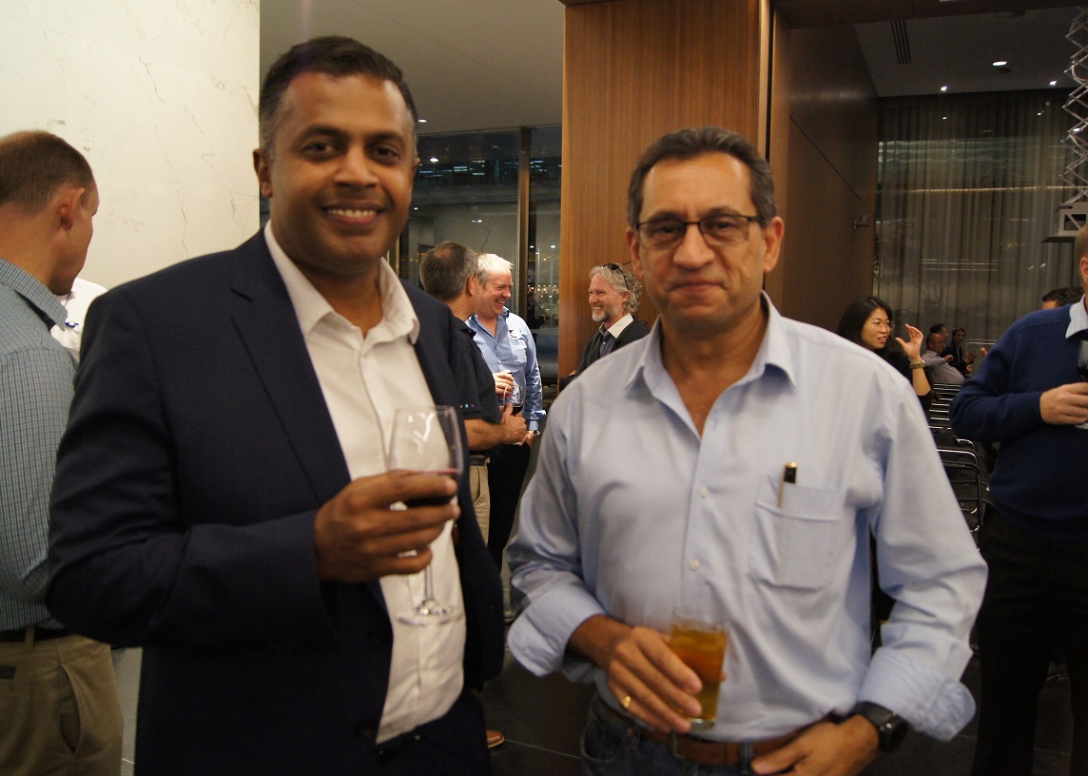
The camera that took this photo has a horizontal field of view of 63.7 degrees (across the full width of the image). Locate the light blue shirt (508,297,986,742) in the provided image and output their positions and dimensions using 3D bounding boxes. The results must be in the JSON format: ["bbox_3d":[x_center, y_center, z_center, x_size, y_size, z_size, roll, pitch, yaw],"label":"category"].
[{"bbox_3d":[0.260,0.156,1.160,0.580,0.570,0.330,3,6,19],"label":"light blue shirt"}]

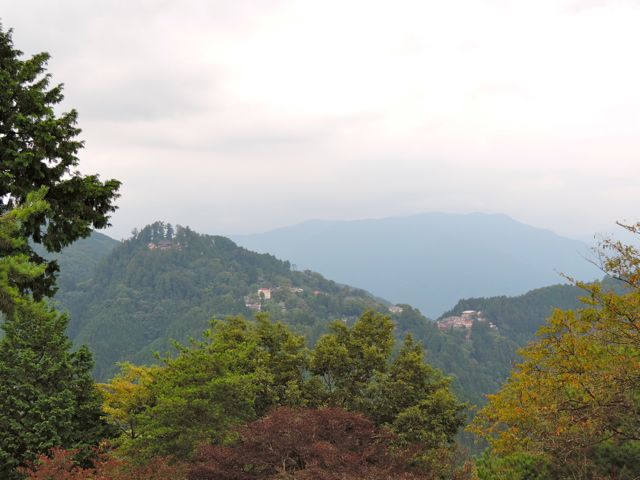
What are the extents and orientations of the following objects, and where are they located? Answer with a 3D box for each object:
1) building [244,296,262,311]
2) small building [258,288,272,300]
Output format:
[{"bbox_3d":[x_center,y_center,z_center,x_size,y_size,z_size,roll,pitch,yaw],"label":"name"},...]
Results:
[{"bbox_3d":[-80.030,76.420,1335.000,20.000,15.000,13.000,0,-1,5],"label":"building"},{"bbox_3d":[-66.326,66.326,1350.000,15.000,14.000,11.000,0,-1,10],"label":"small building"}]

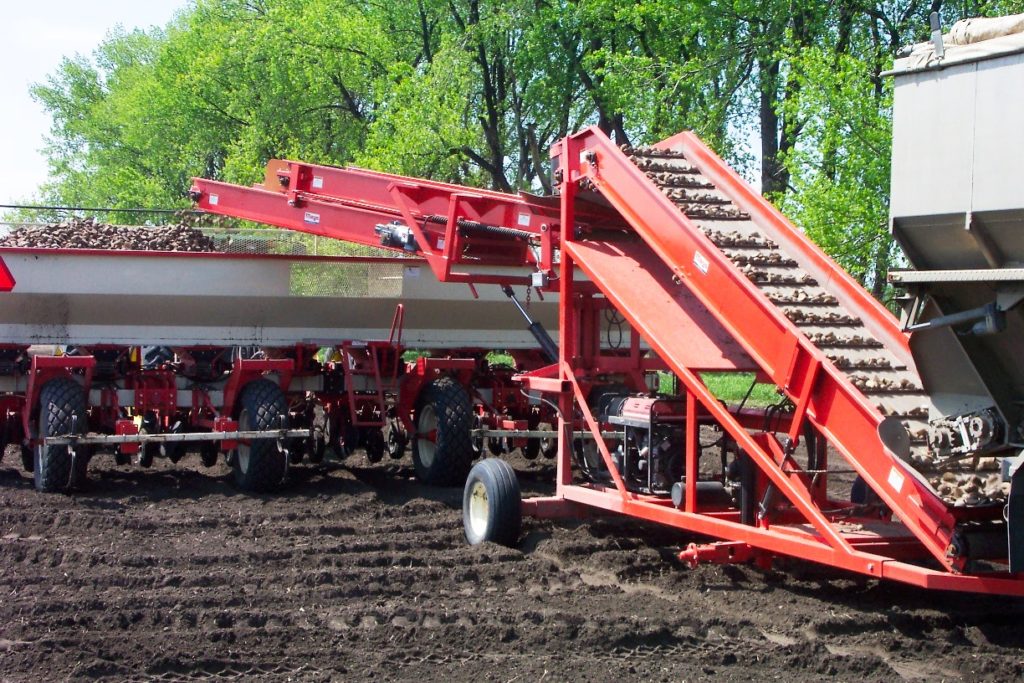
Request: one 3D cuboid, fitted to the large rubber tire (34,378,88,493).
[{"bbox_3d":[-4.325,0.965,16.615,0.350,1.200,1.200,0,2,-21],"label":"large rubber tire"}]

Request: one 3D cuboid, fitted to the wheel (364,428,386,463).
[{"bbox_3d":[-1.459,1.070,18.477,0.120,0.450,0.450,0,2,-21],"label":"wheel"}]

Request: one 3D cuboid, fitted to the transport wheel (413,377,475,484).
[{"bbox_3d":[-0.727,0.992,18.010,0.350,1.200,1.200,0,2,-21],"label":"transport wheel"}]

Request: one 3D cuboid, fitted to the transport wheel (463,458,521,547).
[{"bbox_3d":[-0.163,1.288,13.400,0.235,0.770,0.770,0,2,-20],"label":"transport wheel"}]

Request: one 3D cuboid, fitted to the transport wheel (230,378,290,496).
[{"bbox_3d":[-2.526,0.980,17.314,0.350,1.200,1.200,0,2,-21],"label":"transport wheel"}]

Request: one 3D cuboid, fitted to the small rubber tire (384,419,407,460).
[{"bbox_3d":[-1.236,1.054,18.566,0.120,0.430,0.430,0,2,-21],"label":"small rubber tire"}]

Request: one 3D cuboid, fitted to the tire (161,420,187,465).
[{"bbox_3d":[-3.454,1.020,17.704,0.160,0.480,0.480,0,2,-21],"label":"tire"}]

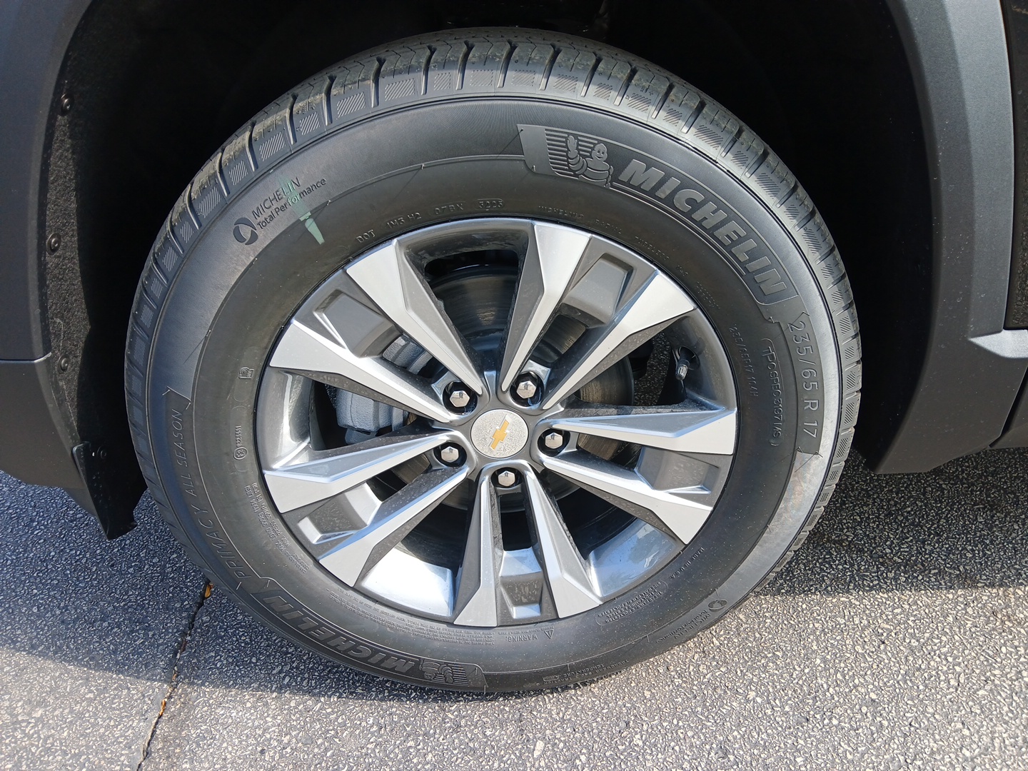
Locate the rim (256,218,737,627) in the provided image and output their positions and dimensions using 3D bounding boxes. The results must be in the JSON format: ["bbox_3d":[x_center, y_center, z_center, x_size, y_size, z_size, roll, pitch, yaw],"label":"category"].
[{"bbox_3d":[-0.017,0.022,0.848,0.471,0.471,0.190,-1,28,-2],"label":"rim"}]

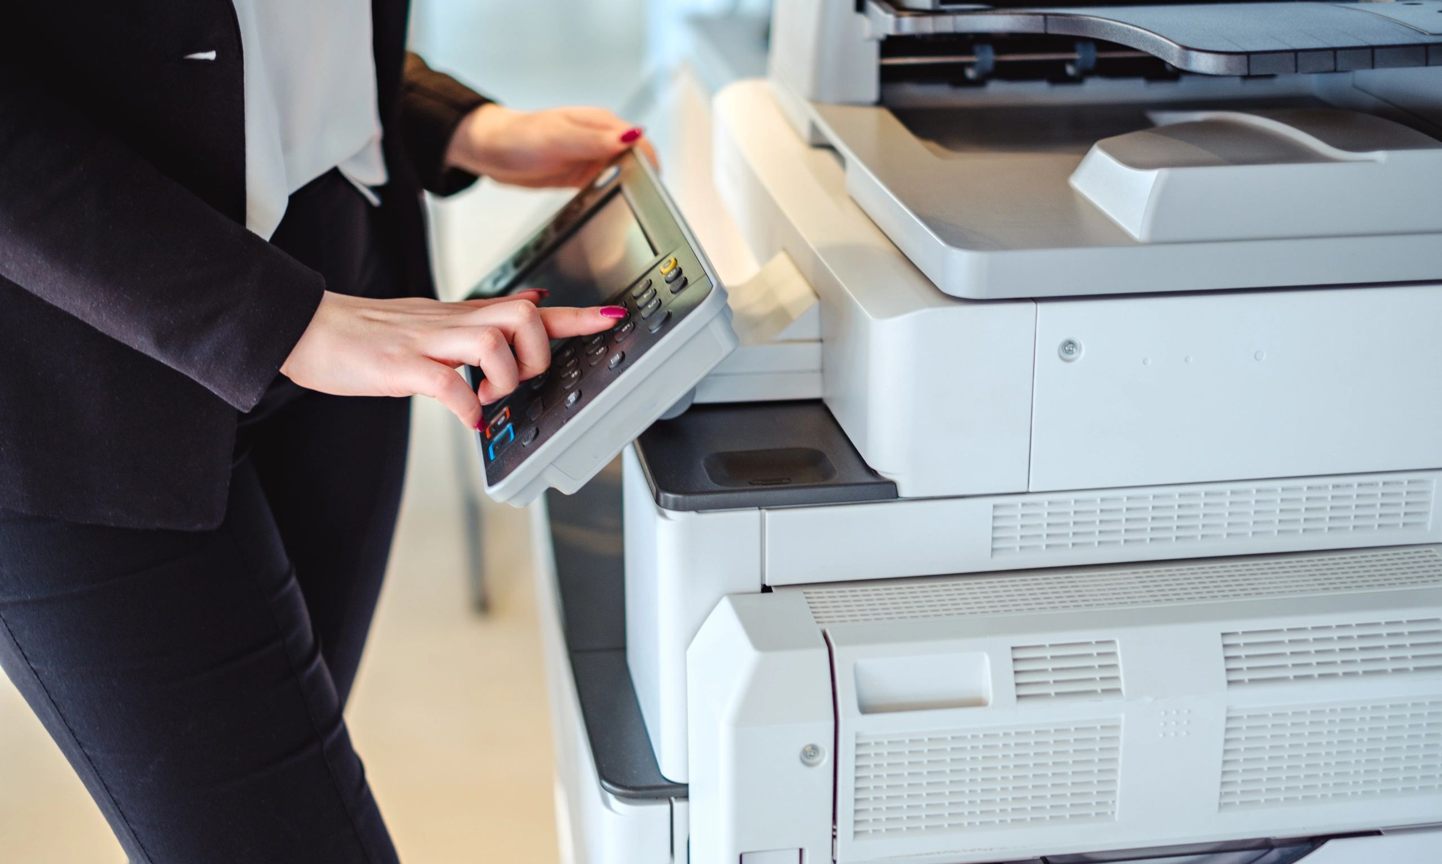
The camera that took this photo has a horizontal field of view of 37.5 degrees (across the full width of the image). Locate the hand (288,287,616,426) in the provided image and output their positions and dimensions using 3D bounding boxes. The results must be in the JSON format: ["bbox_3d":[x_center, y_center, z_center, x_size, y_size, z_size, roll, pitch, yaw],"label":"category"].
[{"bbox_3d":[-0.141,-0.039,1.120,0.176,0.060,0.083,-4,40,-10],"label":"hand"}]

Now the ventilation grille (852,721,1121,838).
[{"bbox_3d":[0.140,0.180,1.121,0.144,0.065,0.010,-3,19,-8],"label":"ventilation grille"}]

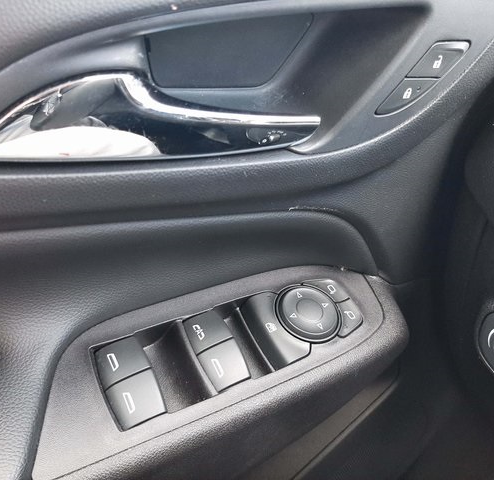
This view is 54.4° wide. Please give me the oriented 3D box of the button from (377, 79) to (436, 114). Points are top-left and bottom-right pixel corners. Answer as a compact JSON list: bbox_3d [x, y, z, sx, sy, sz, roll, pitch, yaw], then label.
[{"bbox_3d":[0.100,-0.090,0.300,0.044,0.026,0.007,-9,37,-35],"label":"button"}]

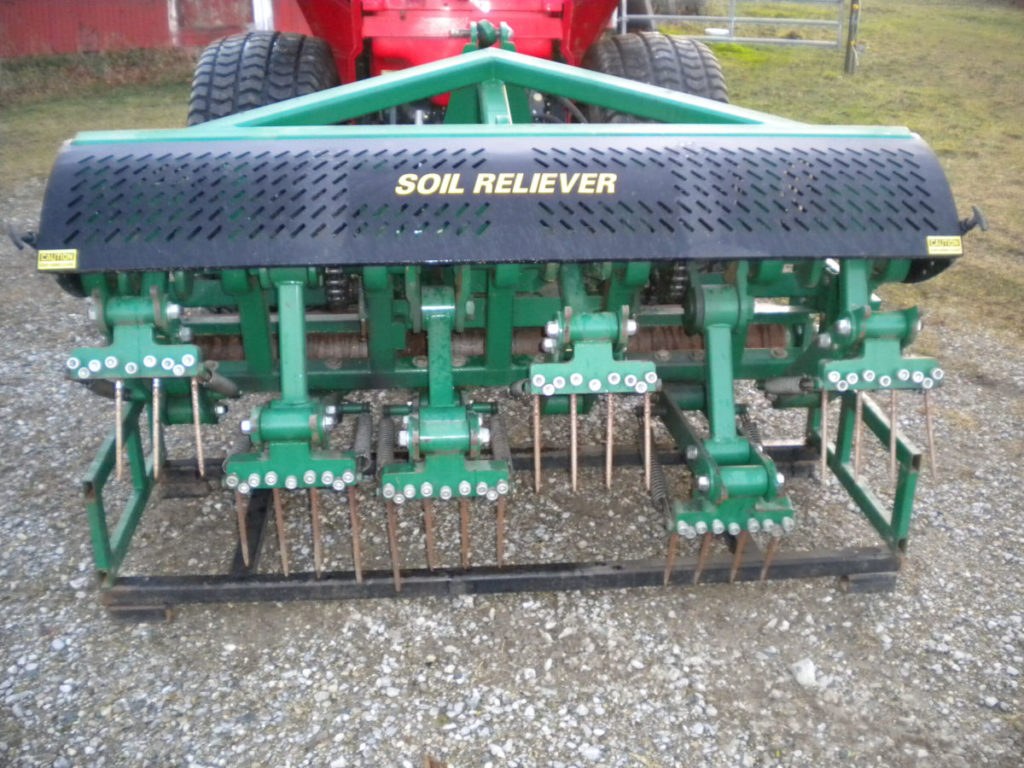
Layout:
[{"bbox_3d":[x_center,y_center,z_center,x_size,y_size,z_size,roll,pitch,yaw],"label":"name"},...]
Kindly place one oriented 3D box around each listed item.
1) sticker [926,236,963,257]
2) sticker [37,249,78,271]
[{"bbox_3d":[0.916,-0.292,2.188,0.075,0.040,0.003,-1,-6,-5],"label":"sticker"},{"bbox_3d":[-0.894,-0.244,2.038,0.075,0.040,0.003,-1,-6,-5],"label":"sticker"}]

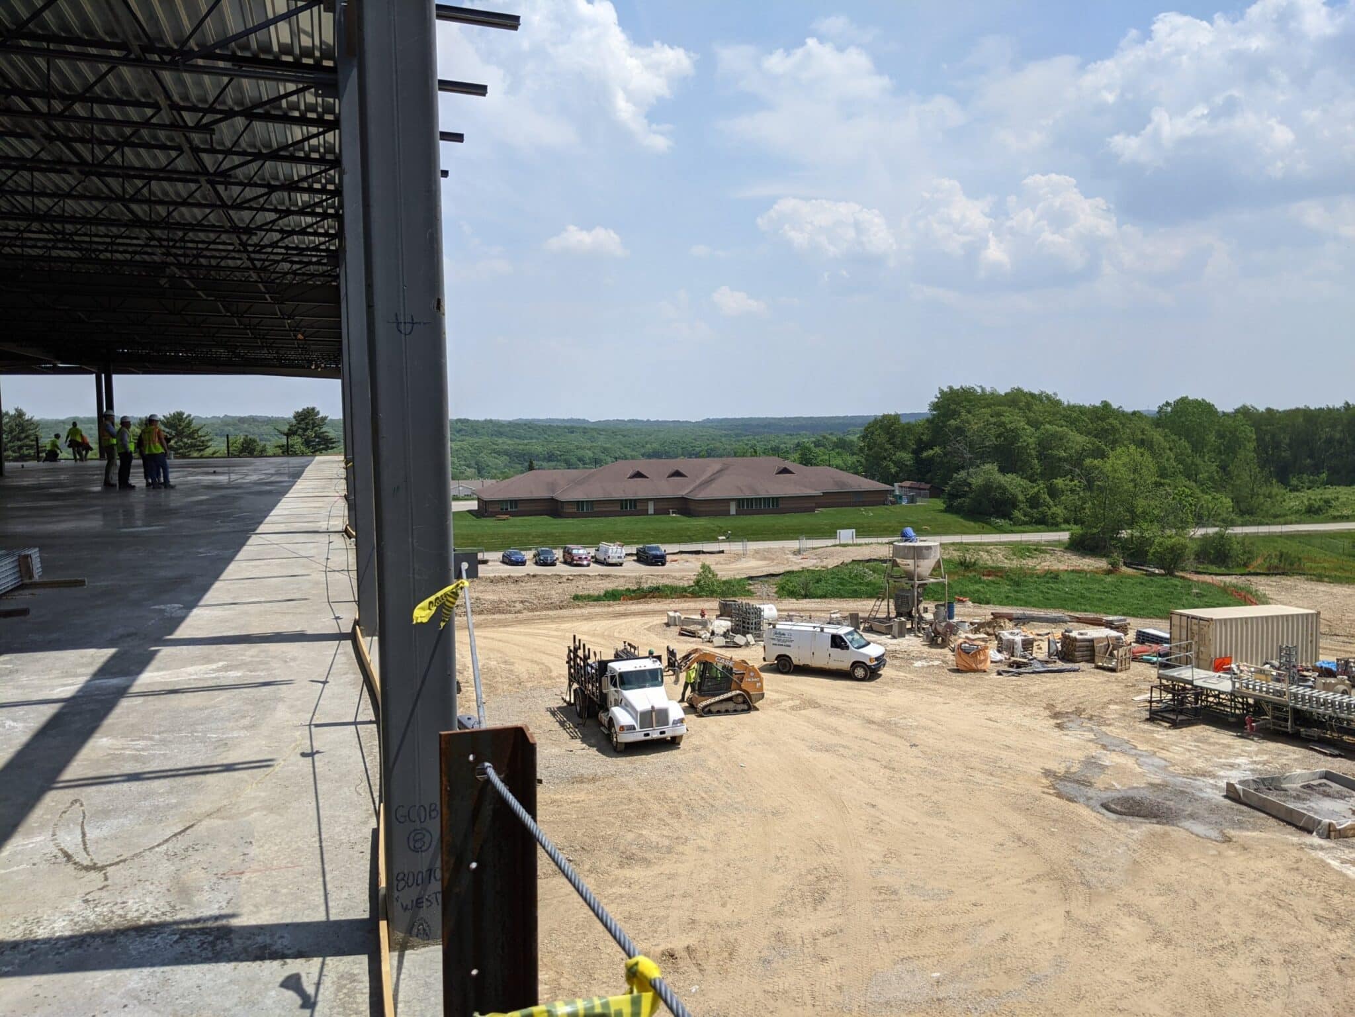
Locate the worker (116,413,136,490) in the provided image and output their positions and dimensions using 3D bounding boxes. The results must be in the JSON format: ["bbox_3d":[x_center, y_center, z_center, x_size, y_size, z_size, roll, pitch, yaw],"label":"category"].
[{"bbox_3d":[-13.818,-1.409,26.426,0.420,1.790,0.500,-3,5,-25],"label":"worker"}]

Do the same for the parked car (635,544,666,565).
[{"bbox_3d":[-2.771,4.852,113.421,2.030,1.920,5.800,-2,5,-13],"label":"parked car"}]

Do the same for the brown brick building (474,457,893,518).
[{"bbox_3d":[1.540,-4.518,195.375,75.500,8.800,38.000,-2,5,-18],"label":"brown brick building"}]

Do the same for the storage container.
[{"bbox_3d":[25.848,5.965,48.171,6.058,2.590,2.438,-2,5,-17],"label":"storage container"}]

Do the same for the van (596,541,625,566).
[{"bbox_3d":[-7.370,4.767,114.909,2.000,2.200,5.600,-2,5,-18],"label":"van"}]

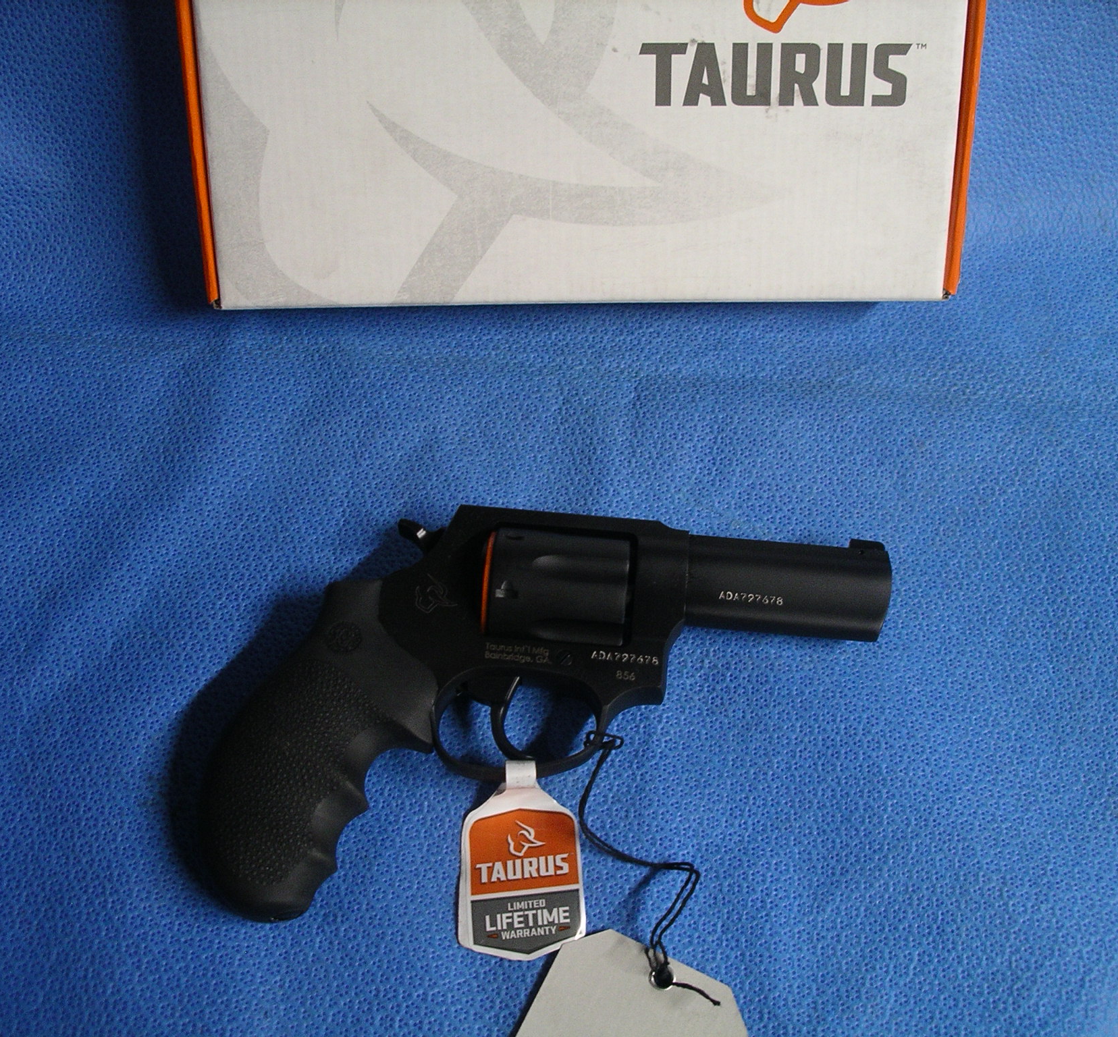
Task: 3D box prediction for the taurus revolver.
[{"bbox_3d":[0.000,0.058,0.421,0.187,0.036,0.127,5,62,3],"label":"taurus revolver"}]

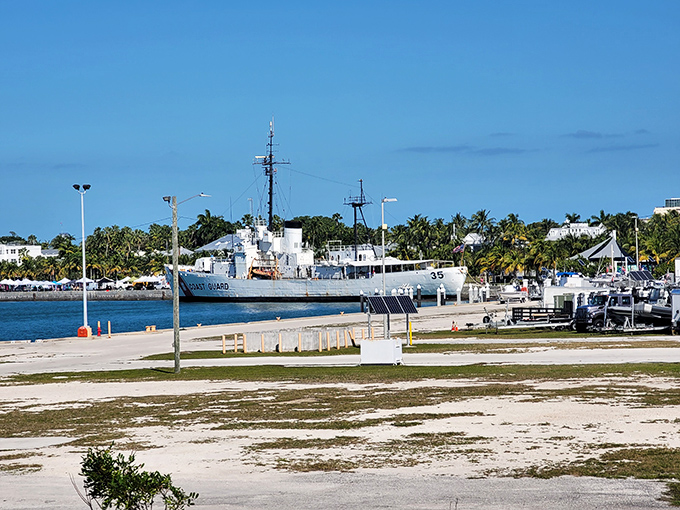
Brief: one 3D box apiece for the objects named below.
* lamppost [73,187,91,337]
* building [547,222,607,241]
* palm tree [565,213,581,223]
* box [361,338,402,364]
[{"bbox_3d":[-20.209,0.456,190.000,1.400,11.950,0.700,-1,0,0],"label":"lamppost"},{"bbox_3d":[68.517,-2.752,700.000,17.500,13.500,12.000,-1,0,10],"label":"building"},{"bbox_3d":[68.801,-3.995,715.000,4.600,17.000,4.600,-1,0,0],"label":"palm tree"},{"bbox_3d":[2.223,5.148,128.500,1.900,1.360,1.150,-1,0,20],"label":"box"}]

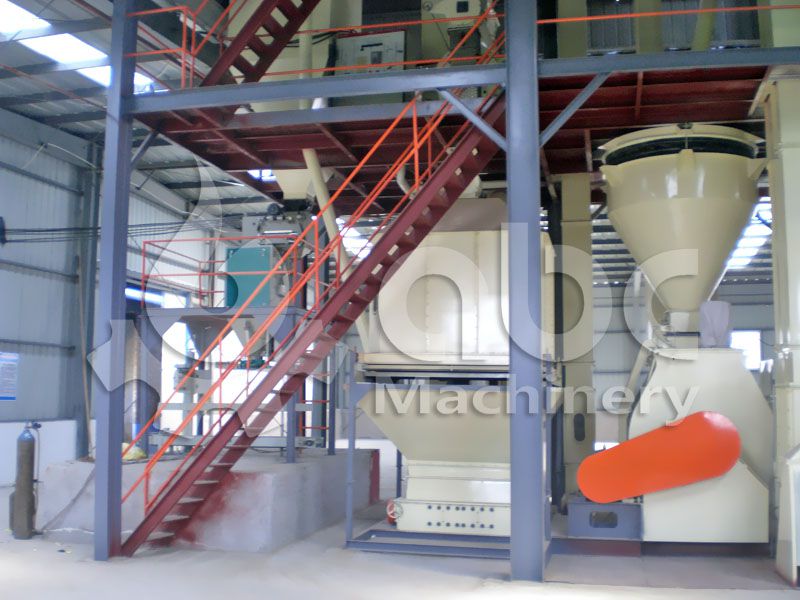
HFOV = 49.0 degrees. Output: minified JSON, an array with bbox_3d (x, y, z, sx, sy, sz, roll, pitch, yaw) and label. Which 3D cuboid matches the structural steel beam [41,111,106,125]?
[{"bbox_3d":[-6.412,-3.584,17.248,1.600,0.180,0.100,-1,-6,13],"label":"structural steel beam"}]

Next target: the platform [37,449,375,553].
[{"bbox_3d":[-2.458,2.695,12.658,3.220,0.870,4.280,-1,-6,13],"label":"platform"}]

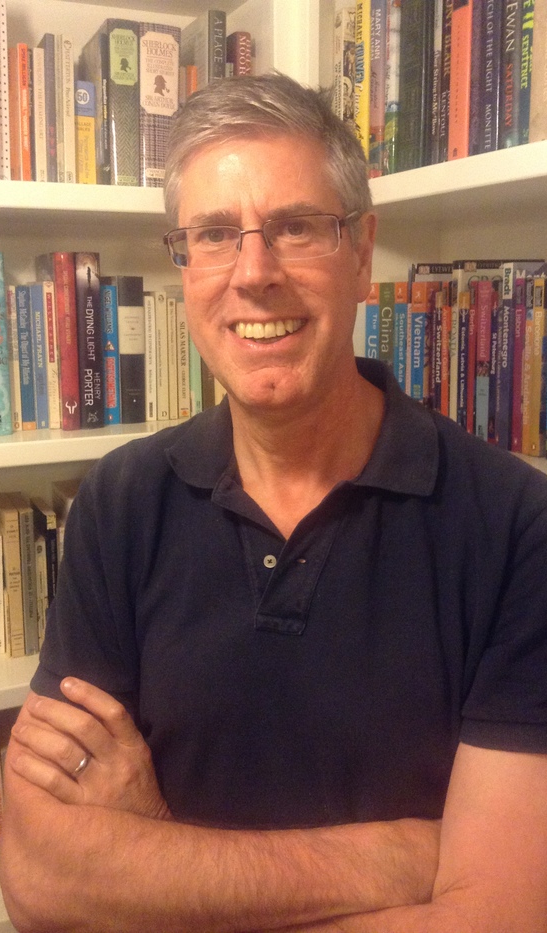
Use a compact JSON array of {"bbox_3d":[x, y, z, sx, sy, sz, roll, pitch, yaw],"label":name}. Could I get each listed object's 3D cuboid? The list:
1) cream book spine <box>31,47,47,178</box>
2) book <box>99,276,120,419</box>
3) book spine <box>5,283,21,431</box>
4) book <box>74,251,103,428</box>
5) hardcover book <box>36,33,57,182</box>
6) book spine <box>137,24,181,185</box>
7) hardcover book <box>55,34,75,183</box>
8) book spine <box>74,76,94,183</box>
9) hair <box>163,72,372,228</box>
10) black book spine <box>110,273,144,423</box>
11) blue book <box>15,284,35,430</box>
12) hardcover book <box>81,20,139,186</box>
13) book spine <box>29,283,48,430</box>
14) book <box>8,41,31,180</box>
[{"bbox_3d":[-0.327,-0.462,1.210,0.015,0.178,0.112,-5,12,-24],"label":"cream book spine"},{"bbox_3d":[-0.262,-0.170,1.337,0.023,0.198,0.129,-5,12,-25],"label":"book"},{"bbox_3d":[-0.384,-0.158,1.281,0.011,0.198,0.129,-5,12,-25],"label":"book spine"},{"bbox_3d":[-0.286,-0.185,1.299,0.032,0.240,0.158,-5,12,-24],"label":"book"},{"bbox_3d":[-0.318,-0.474,1.224,0.014,0.197,0.128,-5,12,-24],"label":"hardcover book"},{"bbox_3d":[-0.184,-0.498,1.275,0.059,0.222,0.148,-5,12,-24],"label":"book spine"},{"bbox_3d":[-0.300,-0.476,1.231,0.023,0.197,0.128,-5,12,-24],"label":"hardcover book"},{"bbox_3d":[-0.278,-0.454,1.253,0.034,0.146,0.100,-5,12,-24],"label":"book spine"},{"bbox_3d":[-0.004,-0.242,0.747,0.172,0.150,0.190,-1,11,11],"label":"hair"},{"bbox_3d":[-0.233,-0.178,1.349,0.036,0.210,0.133,-5,12,-25],"label":"black book spine"},{"bbox_3d":[-0.370,-0.159,1.287,0.019,0.197,0.129,-5,12,-25],"label":"blue book"},{"bbox_3d":[-0.233,-0.502,1.280,0.042,0.223,0.150,-5,12,-25],"label":"hardcover book"},{"bbox_3d":[-0.349,-0.161,1.286,0.019,0.199,0.128,-5,12,-24],"label":"book spine"},{"bbox_3d":[-0.345,-0.461,1.201,0.013,0.179,0.112,-5,12,-24],"label":"book"}]

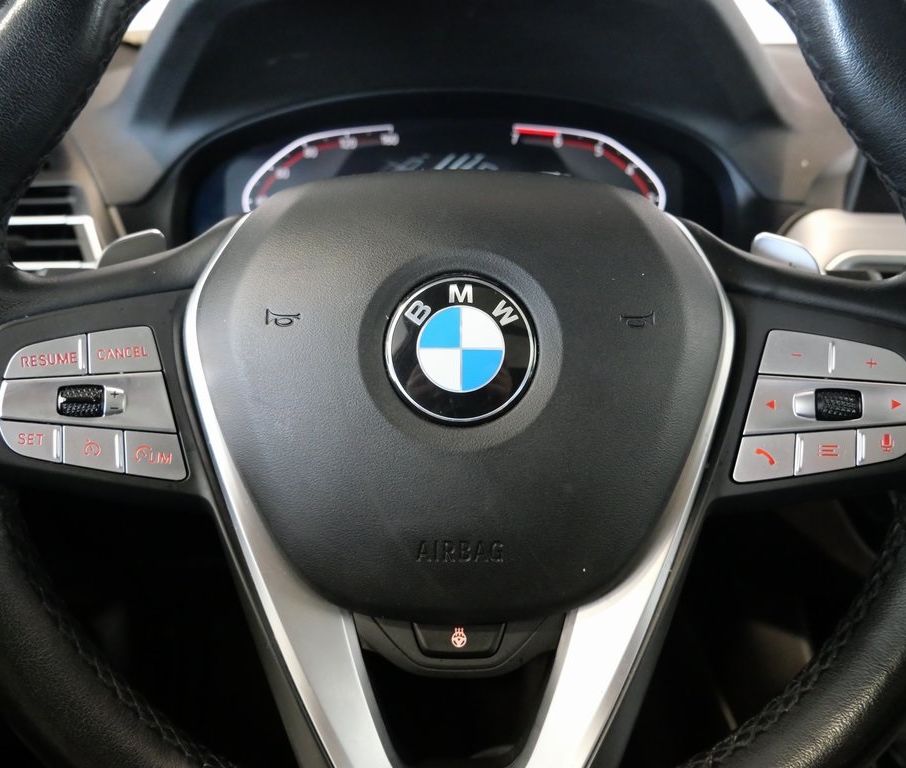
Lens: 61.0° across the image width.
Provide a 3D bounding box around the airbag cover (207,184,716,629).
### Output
[{"bbox_3d":[0.002,0.004,0.259,0.177,0.149,0.047,0,0,0],"label":"airbag cover"}]

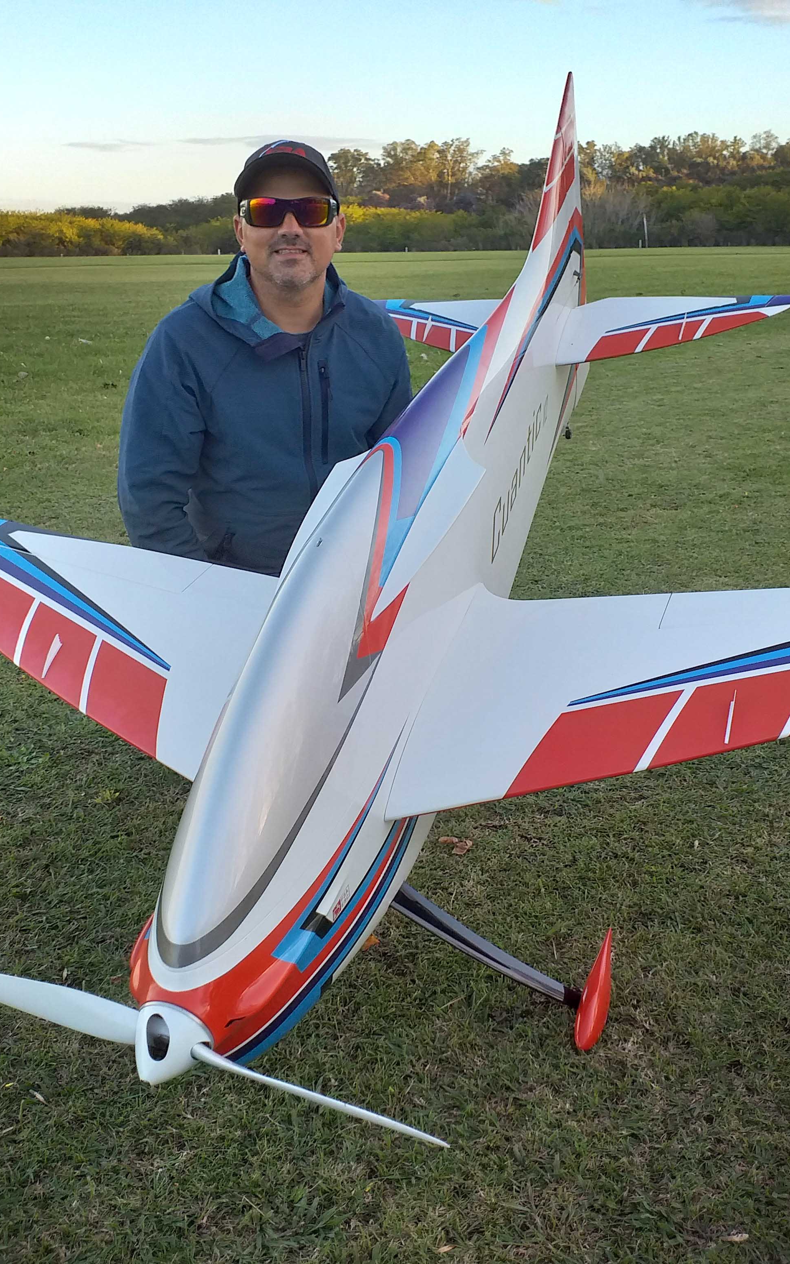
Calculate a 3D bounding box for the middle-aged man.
[{"bbox_3d":[-0.207,-0.284,2.223,0.580,1.090,0.660,-6,18,-17],"label":"middle-aged man"}]

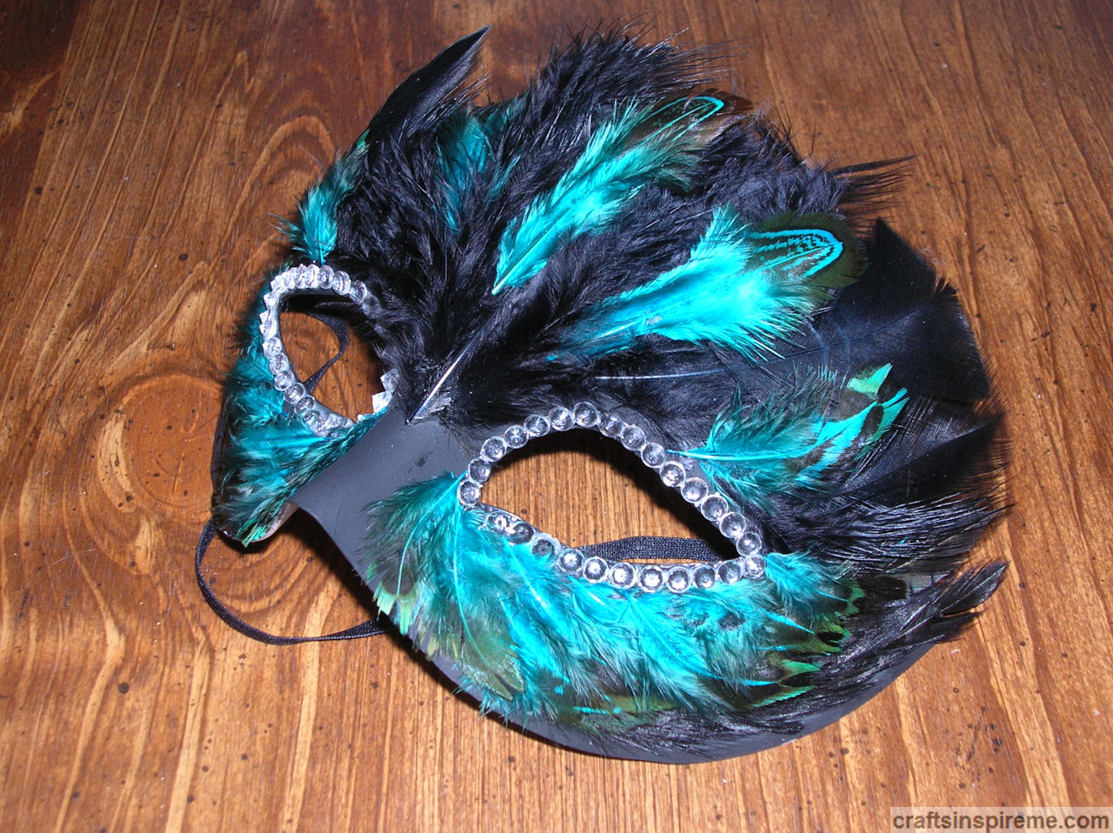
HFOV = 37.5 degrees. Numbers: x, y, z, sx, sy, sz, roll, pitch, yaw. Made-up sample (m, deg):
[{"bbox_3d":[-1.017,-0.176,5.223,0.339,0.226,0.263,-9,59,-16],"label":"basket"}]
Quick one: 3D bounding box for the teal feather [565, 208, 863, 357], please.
[{"bbox_3d":[0.032,-0.027,0.334,0.078,0.012,0.034,-20,65,-29],"label":"teal feather"}]

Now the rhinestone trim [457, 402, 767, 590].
[{"bbox_3d":[0.012,0.017,0.310,0.060,0.032,0.011,27,9,1],"label":"rhinestone trim"}]

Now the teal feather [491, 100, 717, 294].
[{"bbox_3d":[0.010,-0.049,0.345,0.027,0.012,0.082,28,50,23],"label":"teal feather"}]

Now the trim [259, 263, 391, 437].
[{"bbox_3d":[-0.049,-0.017,0.343,0.011,0.031,0.060,17,10,-42],"label":"trim"}]

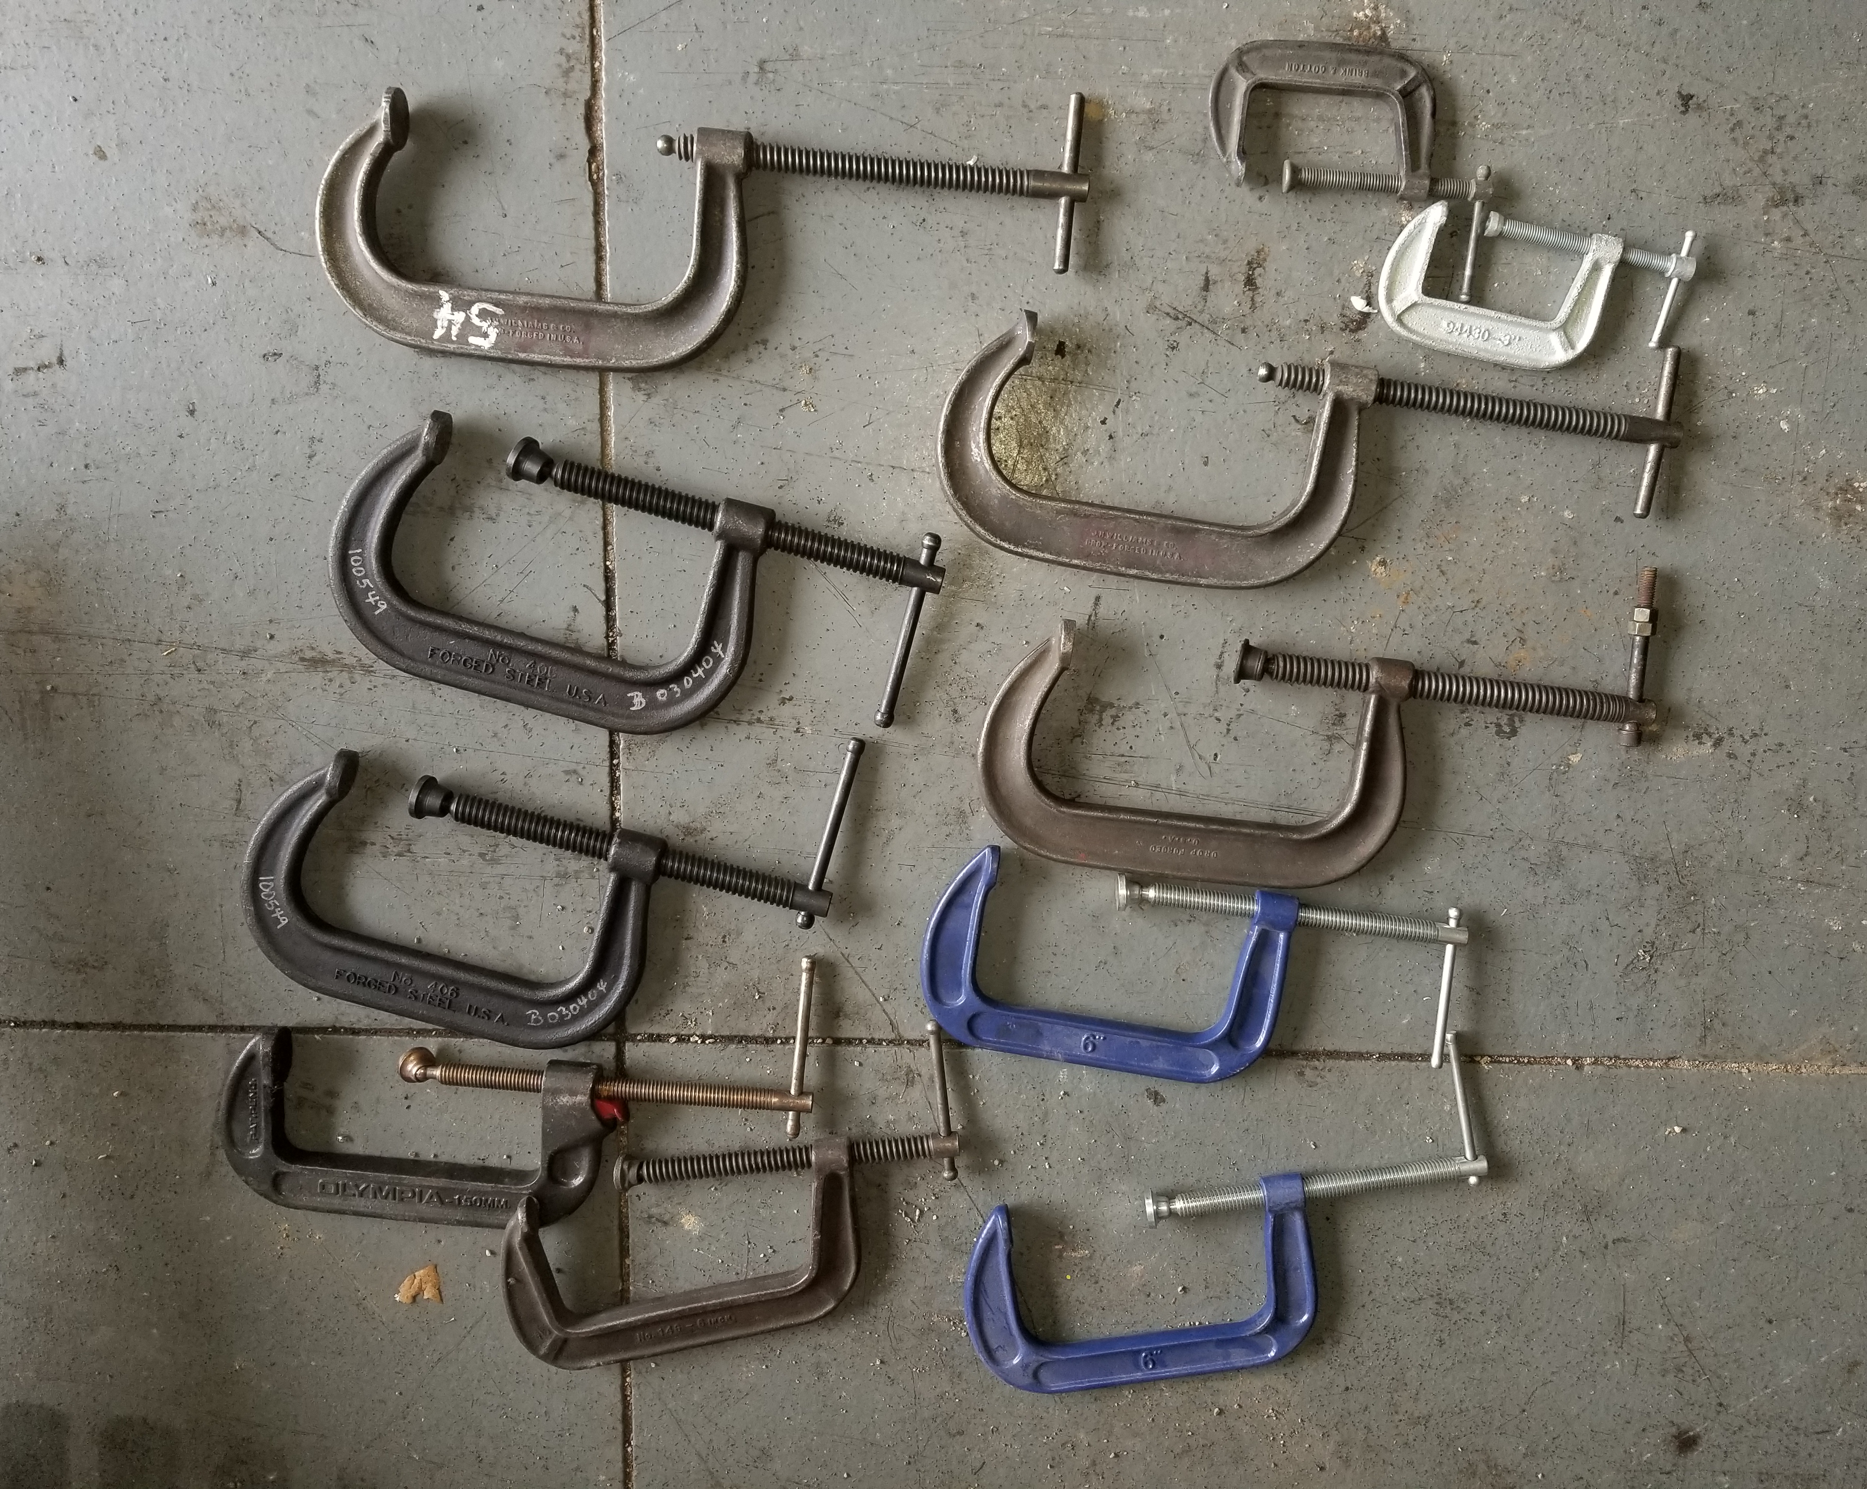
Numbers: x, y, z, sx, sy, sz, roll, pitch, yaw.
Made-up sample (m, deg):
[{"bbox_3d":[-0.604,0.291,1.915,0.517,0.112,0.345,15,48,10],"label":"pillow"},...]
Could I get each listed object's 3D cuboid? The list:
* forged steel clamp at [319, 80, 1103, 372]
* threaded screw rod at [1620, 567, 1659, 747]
[{"bbox_3d":[-0.147,-0.328,0.933,0.483,0.036,0.192,6,98,2],"label":"forged steel clamp"},{"bbox_3d":[0.447,-0.055,0.945,0.015,0.015,0.114,4,95,2],"label":"threaded screw rod"}]

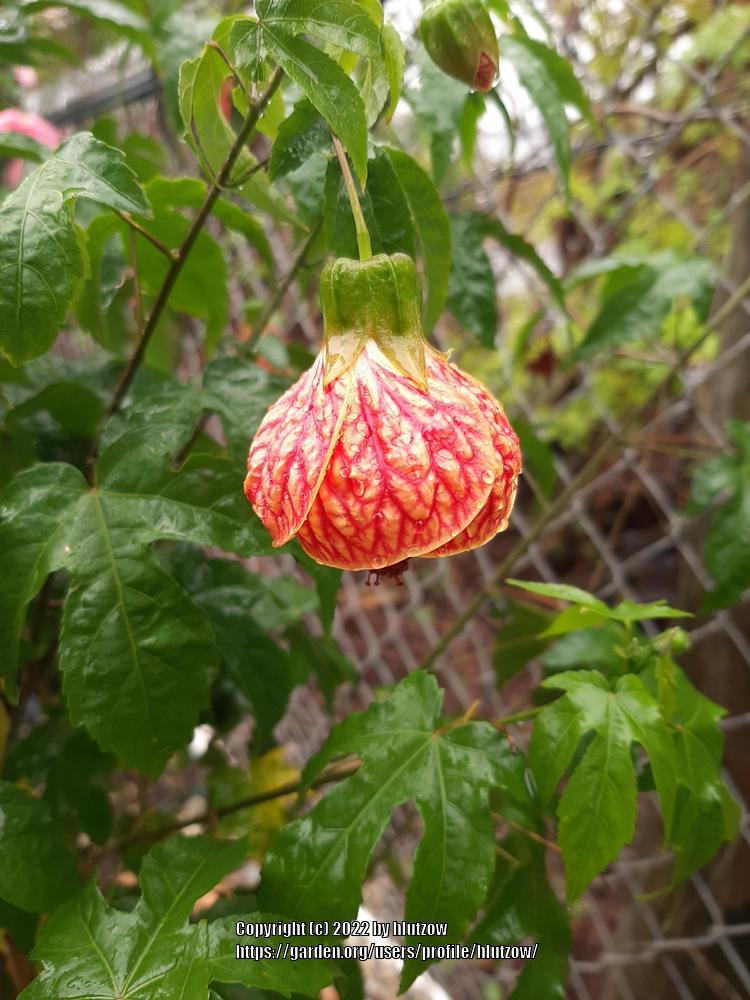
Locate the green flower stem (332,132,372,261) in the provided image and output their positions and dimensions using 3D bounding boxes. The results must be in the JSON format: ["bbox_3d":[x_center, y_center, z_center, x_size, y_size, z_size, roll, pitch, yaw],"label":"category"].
[{"bbox_3d":[-0.005,-0.058,0.143,0.003,0.026,0.003,-13,-7,0],"label":"green flower stem"}]

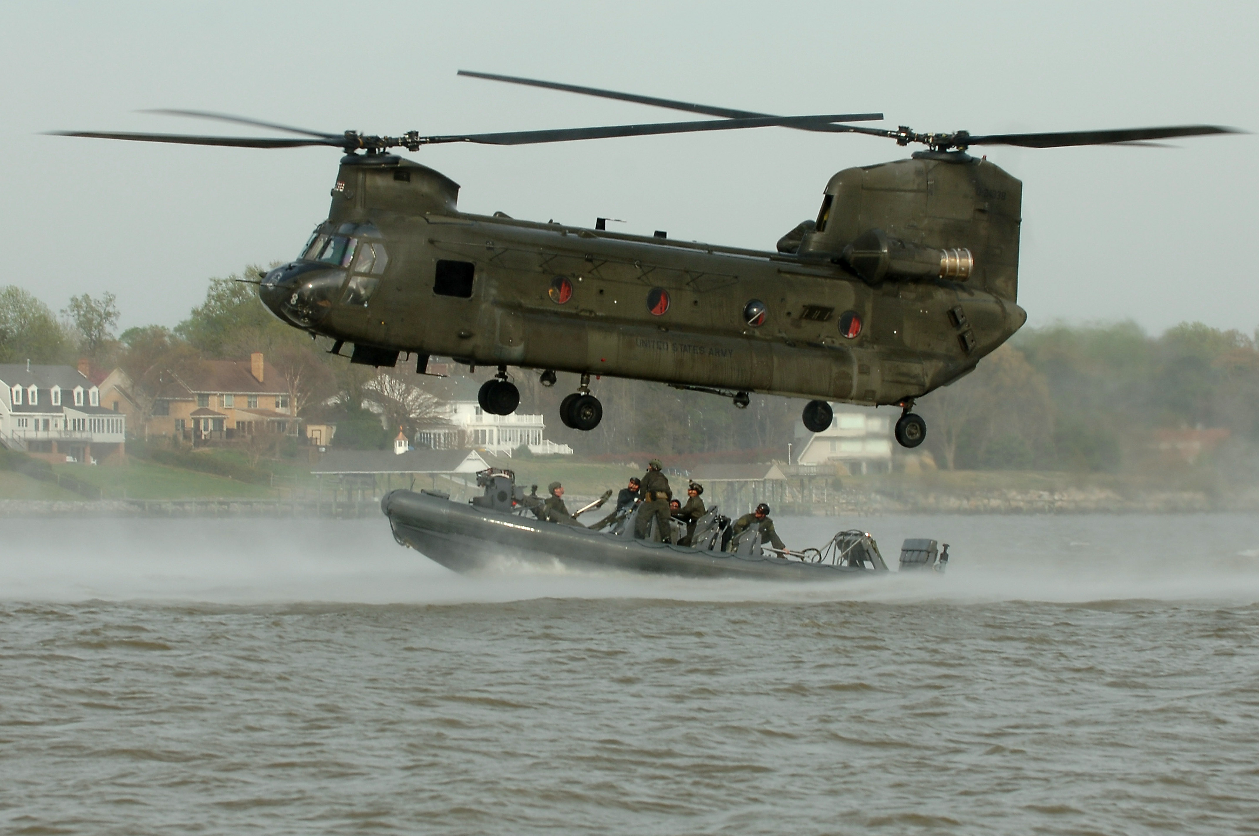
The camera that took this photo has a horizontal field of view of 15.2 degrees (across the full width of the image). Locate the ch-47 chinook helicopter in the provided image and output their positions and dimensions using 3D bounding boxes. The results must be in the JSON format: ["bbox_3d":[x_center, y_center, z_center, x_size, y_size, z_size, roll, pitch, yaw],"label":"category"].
[{"bbox_3d":[0.637,-3.112,85.375,27.760,6.300,18.200,6,1,-29],"label":"ch-47 chinook helicopter"}]

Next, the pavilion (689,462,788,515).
[{"bbox_3d":[11.014,7.359,480.000,8.600,5.100,5.900,-1,-1,25],"label":"pavilion"}]

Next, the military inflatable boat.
[{"bbox_3d":[0.664,2.283,87.200,10.900,2.050,3.200,8,-4,-25],"label":"military inflatable boat"}]

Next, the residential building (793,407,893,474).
[{"bbox_3d":[22.322,2.001,492.000,10.300,7.900,9.500,0,-1,6],"label":"residential building"}]

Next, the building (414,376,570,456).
[{"bbox_3d":[-15.094,-0.161,515.000,16.300,8.500,10.500,0,-1,-12],"label":"building"}]

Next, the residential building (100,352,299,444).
[{"bbox_3d":[-46.892,-2.095,515.000,18.500,9.700,12.000,1,-1,-38],"label":"residential building"}]

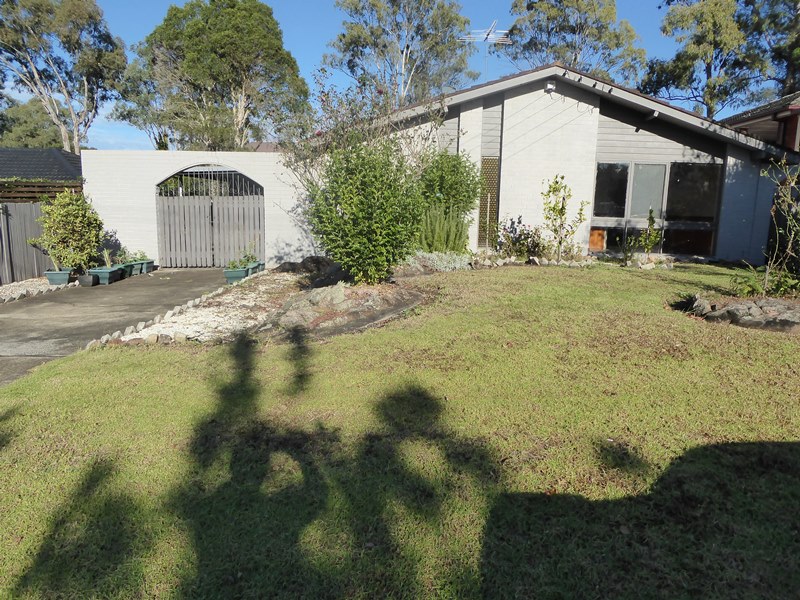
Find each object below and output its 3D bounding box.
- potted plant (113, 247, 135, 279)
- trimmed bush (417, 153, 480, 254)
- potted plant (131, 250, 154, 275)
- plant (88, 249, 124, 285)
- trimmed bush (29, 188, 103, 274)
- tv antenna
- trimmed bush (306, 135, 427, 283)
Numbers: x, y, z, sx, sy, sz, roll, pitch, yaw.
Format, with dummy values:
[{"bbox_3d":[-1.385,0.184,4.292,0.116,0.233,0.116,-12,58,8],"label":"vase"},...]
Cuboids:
[{"bbox_3d":[-5.438,-0.735,11.253,0.360,0.577,0.420,1,9,0],"label":"potted plant"},{"bbox_3d":[0.952,-1.934,11.738,1.358,2.145,1.250,1,9,0],"label":"trimmed bush"},{"bbox_3d":[-5.466,-0.796,12.206,0.380,0.458,0.420,1,9,0],"label":"potted plant"},{"bbox_3d":[-5.330,-0.616,10.512,0.356,0.594,0.520,1,9,0],"label":"plant"},{"bbox_3d":[-5.958,-1.237,10.360,1.220,1.497,1.200,1,9,0],"label":"trimmed bush"},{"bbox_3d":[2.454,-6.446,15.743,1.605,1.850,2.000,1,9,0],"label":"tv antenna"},{"bbox_3d":[-0.595,-1.512,10.040,2.042,2.508,1.900,1,9,0],"label":"trimmed bush"}]

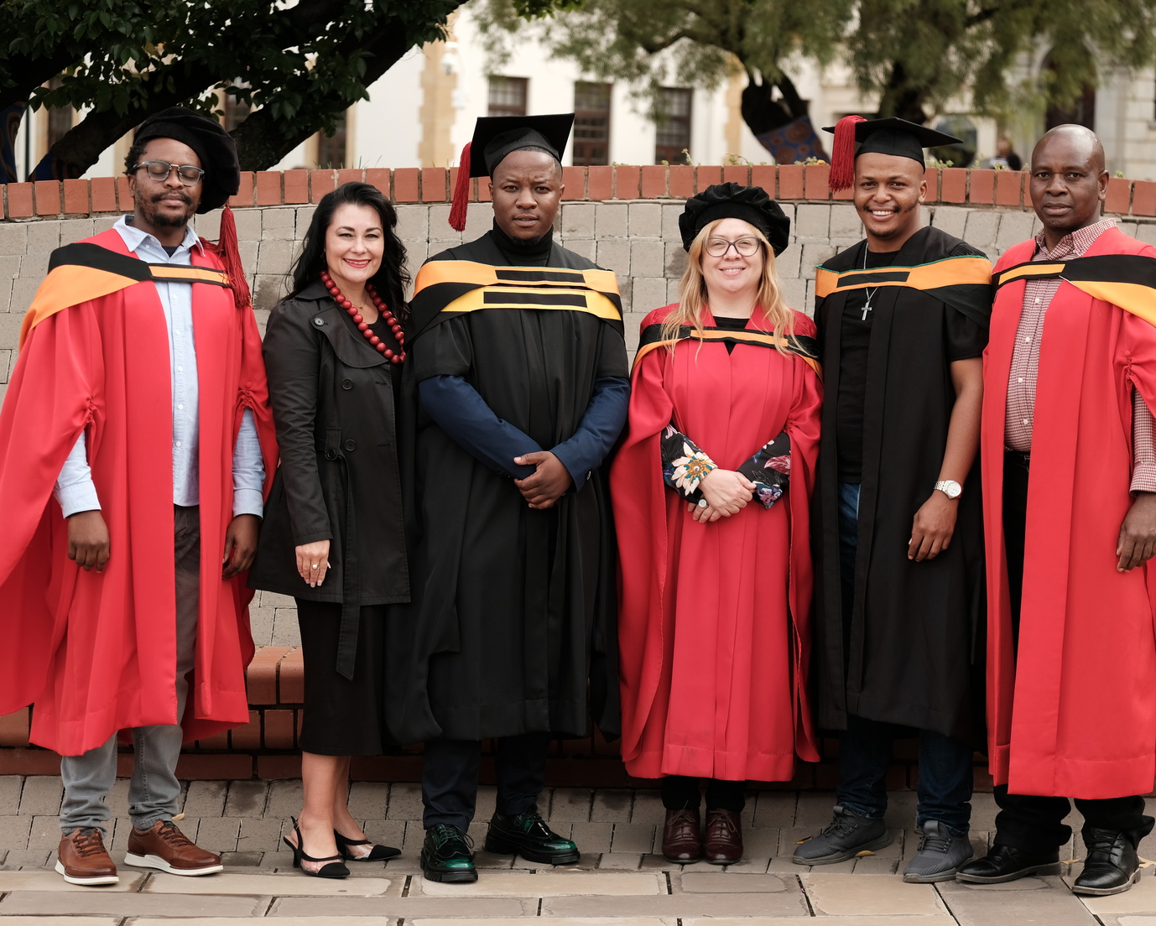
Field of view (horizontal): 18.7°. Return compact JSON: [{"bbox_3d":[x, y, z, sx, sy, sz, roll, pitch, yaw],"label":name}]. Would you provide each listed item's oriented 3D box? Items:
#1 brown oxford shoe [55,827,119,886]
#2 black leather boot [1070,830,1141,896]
[{"bbox_3d":[-1.167,0.914,8.310,0.110,0.115,0.300,-2,5,-24],"label":"brown oxford shoe"},{"bbox_3d":[1.221,0.921,8.120,0.107,0.125,0.290,3,3,30],"label":"black leather boot"}]

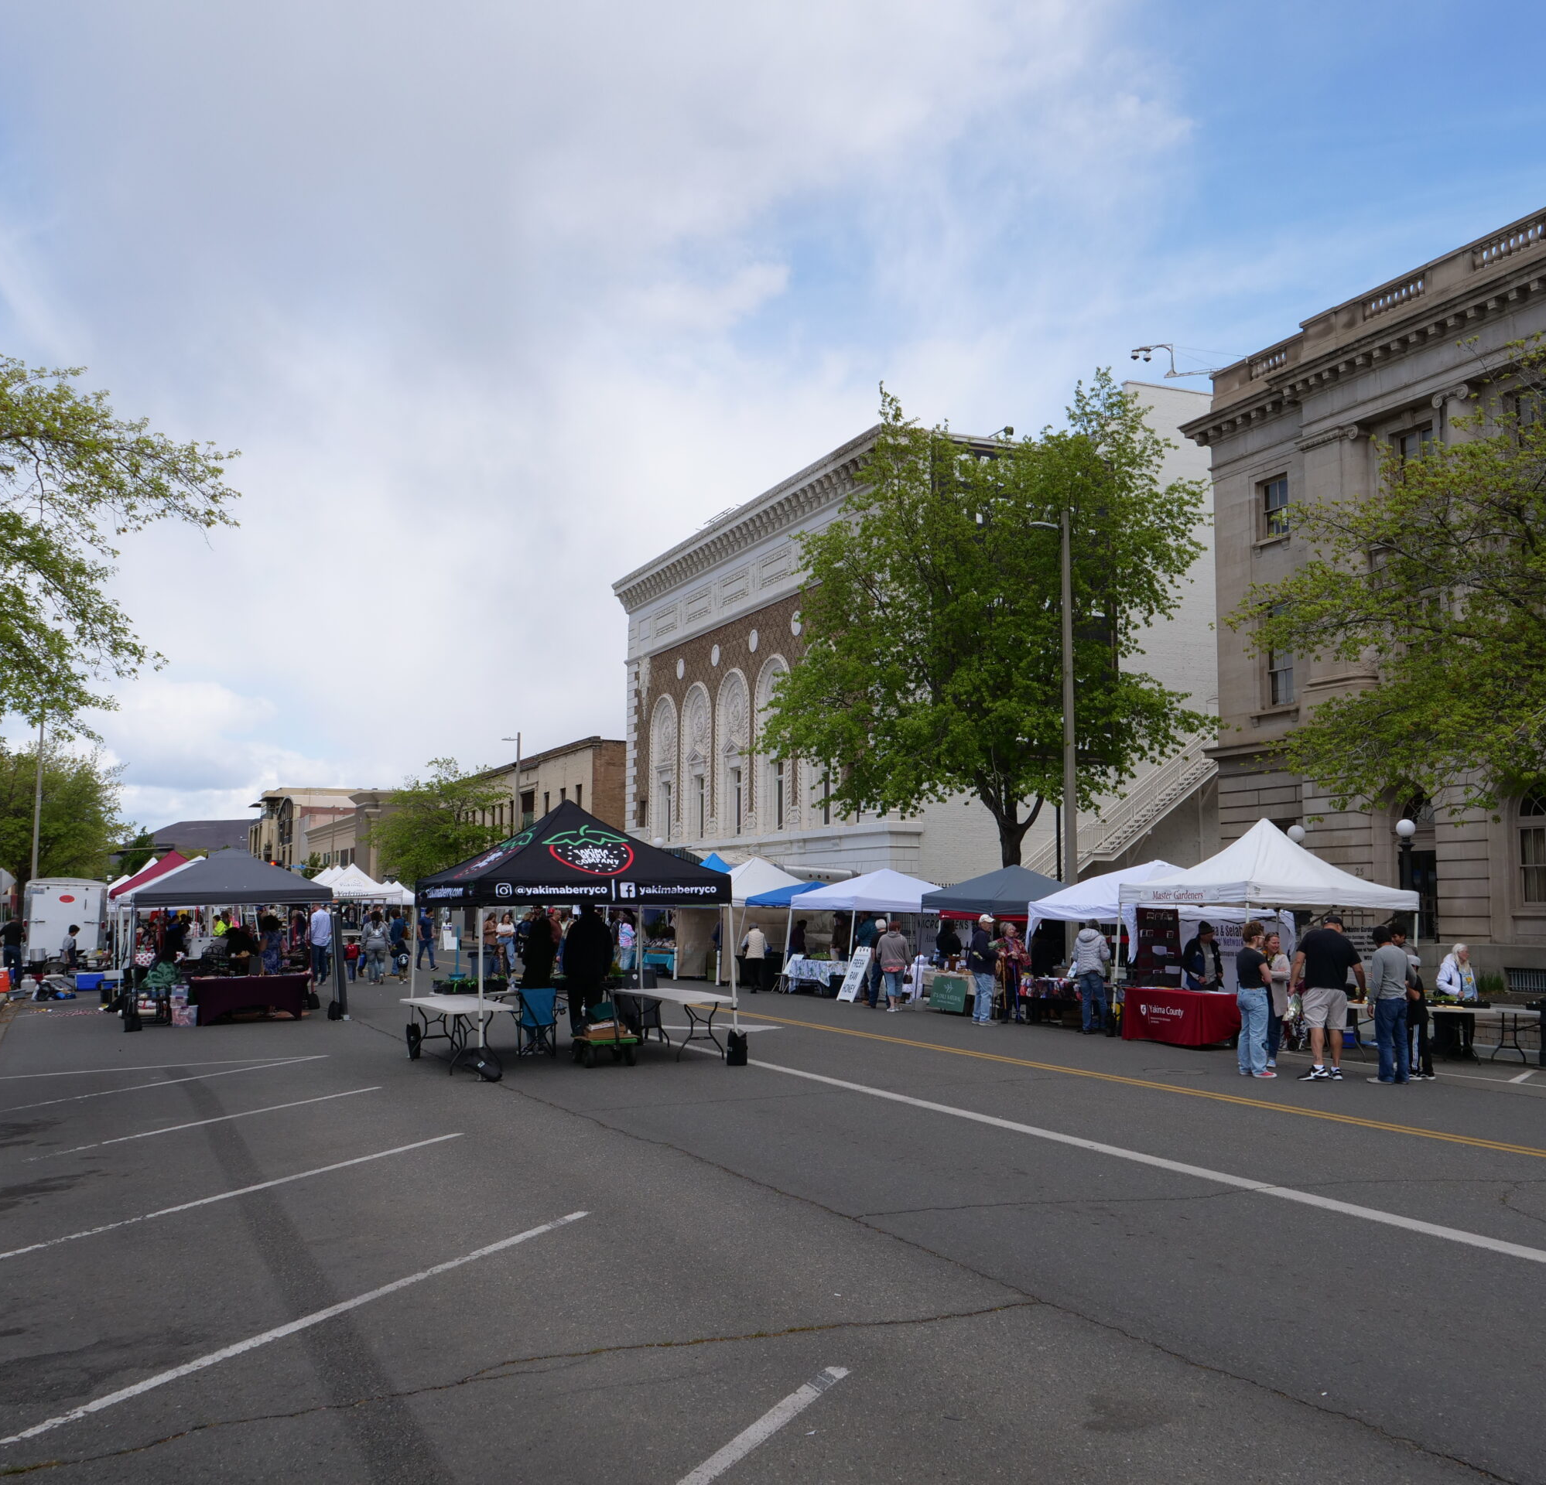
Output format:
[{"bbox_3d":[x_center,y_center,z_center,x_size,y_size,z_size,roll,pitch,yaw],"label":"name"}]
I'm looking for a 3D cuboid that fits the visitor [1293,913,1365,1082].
[{"bbox_3d":[6.138,2.804,17.678,0.720,1.824,0.520,-2,-6,17],"label":"visitor"}]

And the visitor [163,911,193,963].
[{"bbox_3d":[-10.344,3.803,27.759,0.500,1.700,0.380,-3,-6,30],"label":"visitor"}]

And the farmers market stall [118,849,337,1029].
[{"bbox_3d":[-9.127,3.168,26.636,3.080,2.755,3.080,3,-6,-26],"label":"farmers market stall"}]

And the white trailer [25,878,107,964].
[{"bbox_3d":[-18.133,4.823,41.146,1.980,2.520,4.400,3,-6,-23],"label":"white trailer"}]

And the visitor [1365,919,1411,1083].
[{"bbox_3d":[6.718,2.865,17.500,0.500,1.730,0.340,0,-6,2],"label":"visitor"}]

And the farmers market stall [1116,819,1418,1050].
[{"bbox_3d":[7.353,2.798,23.913,3.050,3.265,3.050,2,-6,-22],"label":"farmers market stall"}]

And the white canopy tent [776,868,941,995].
[{"bbox_3d":[2.415,4.051,34.166,3.100,2.720,3.100,3,-6,-23],"label":"white canopy tent"}]

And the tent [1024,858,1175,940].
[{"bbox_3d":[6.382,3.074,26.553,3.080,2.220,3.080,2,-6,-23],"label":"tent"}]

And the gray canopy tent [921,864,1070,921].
[{"bbox_3d":[4.450,3.579,29.189,2.650,2.660,2.650,3,-6,-23],"label":"gray canopy tent"}]

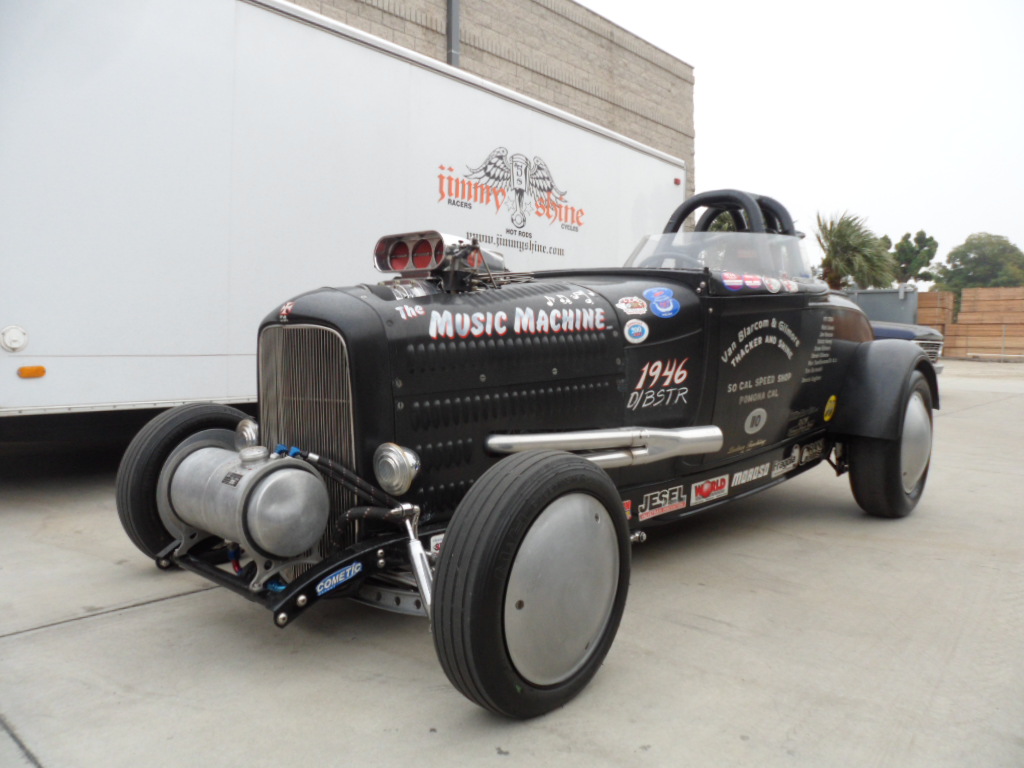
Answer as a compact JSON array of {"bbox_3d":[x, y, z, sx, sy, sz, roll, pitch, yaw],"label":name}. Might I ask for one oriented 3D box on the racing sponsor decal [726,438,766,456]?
[{"bbox_3d":[0.917,0.244,2.991,0.273,0.022,0.010,-8,9,-41],"label":"racing sponsor decal"}]

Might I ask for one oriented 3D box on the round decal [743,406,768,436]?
[{"bbox_3d":[0.979,0.150,3.083,0.010,0.096,0.188,4,7,44],"label":"round decal"}]

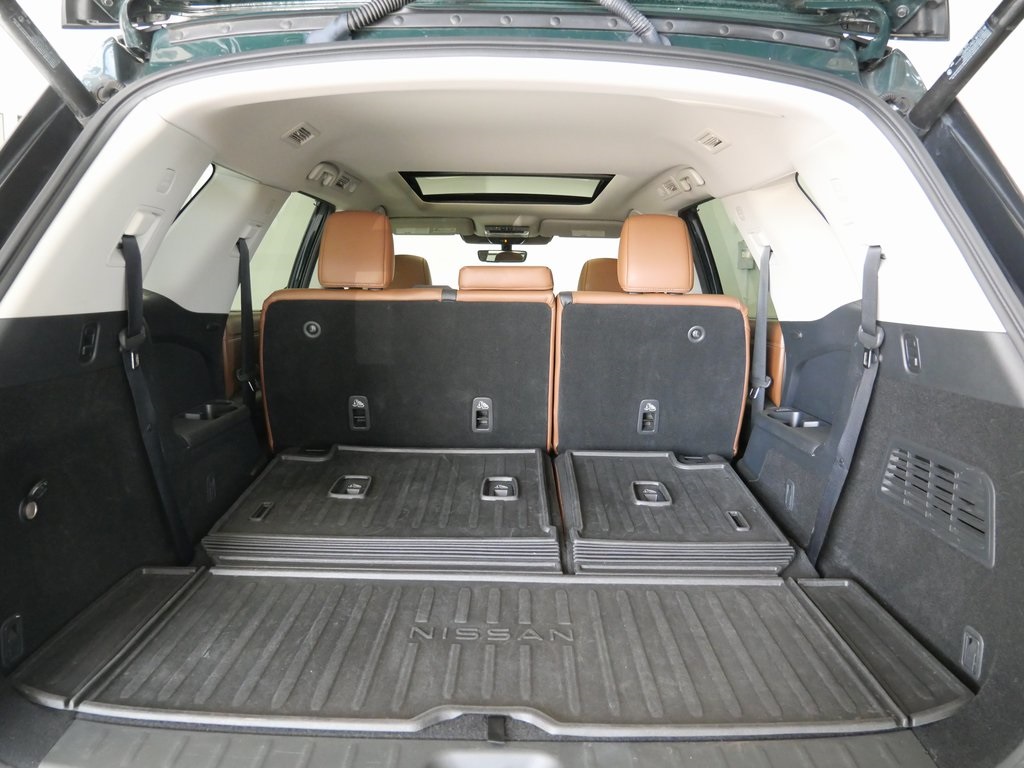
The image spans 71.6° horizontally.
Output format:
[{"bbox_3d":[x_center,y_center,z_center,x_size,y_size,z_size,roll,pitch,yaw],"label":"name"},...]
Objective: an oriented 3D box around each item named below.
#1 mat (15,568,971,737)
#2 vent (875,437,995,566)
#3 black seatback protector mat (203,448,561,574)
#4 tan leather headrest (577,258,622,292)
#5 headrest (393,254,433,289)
[{"bbox_3d":[-0.032,0.413,1.184,1.420,0.037,0.475,1,11,1],"label":"mat"},{"bbox_3d":[0.693,0.180,1.166,0.022,0.140,0.270,0,11,-5],"label":"vent"},{"bbox_3d":[-0.259,0.281,1.711,0.720,0.090,0.610,1,11,1],"label":"black seatback protector mat"},{"bbox_3d":[0.371,-0.365,2.655,0.260,0.210,0.130,1,11,1],"label":"tan leather headrest"},{"bbox_3d":[-0.427,-0.382,2.661,0.260,0.210,0.130,1,11,1],"label":"headrest"}]

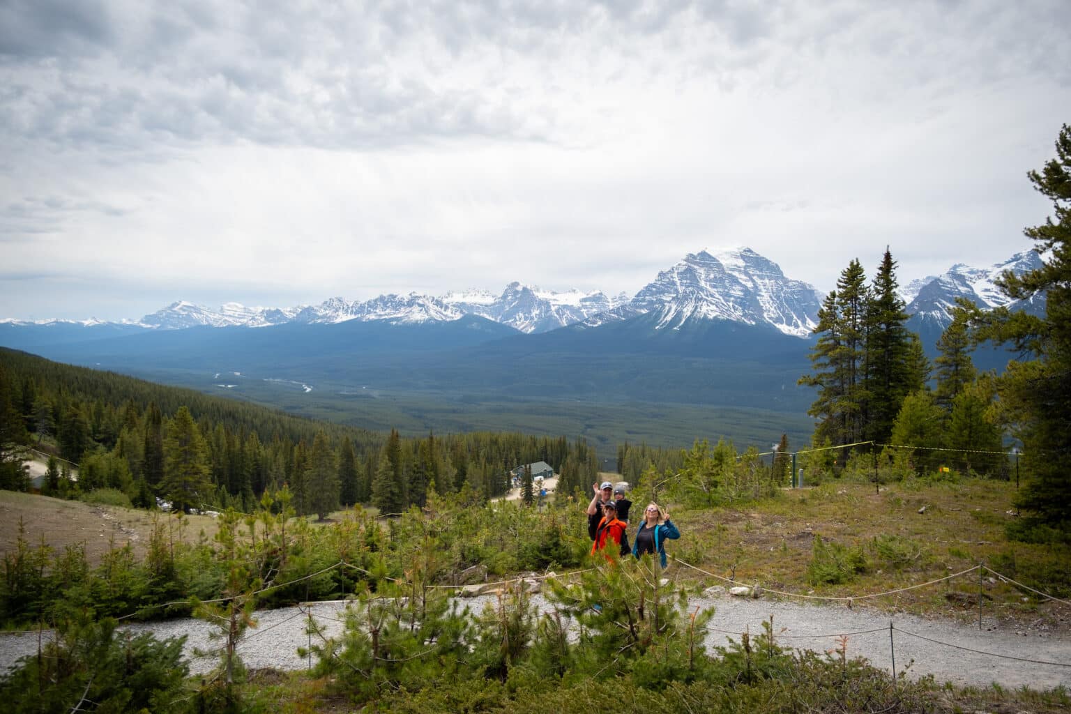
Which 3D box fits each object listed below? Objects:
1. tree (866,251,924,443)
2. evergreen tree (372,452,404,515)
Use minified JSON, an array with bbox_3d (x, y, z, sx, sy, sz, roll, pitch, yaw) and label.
[{"bbox_3d":[11.550,-0.243,23.000,1.890,6.630,1.890,0,2,0],"label":"tree"},{"bbox_3d":[-15.306,13.101,74.000,3.300,6.590,3.300,0,2,0],"label":"evergreen tree"}]

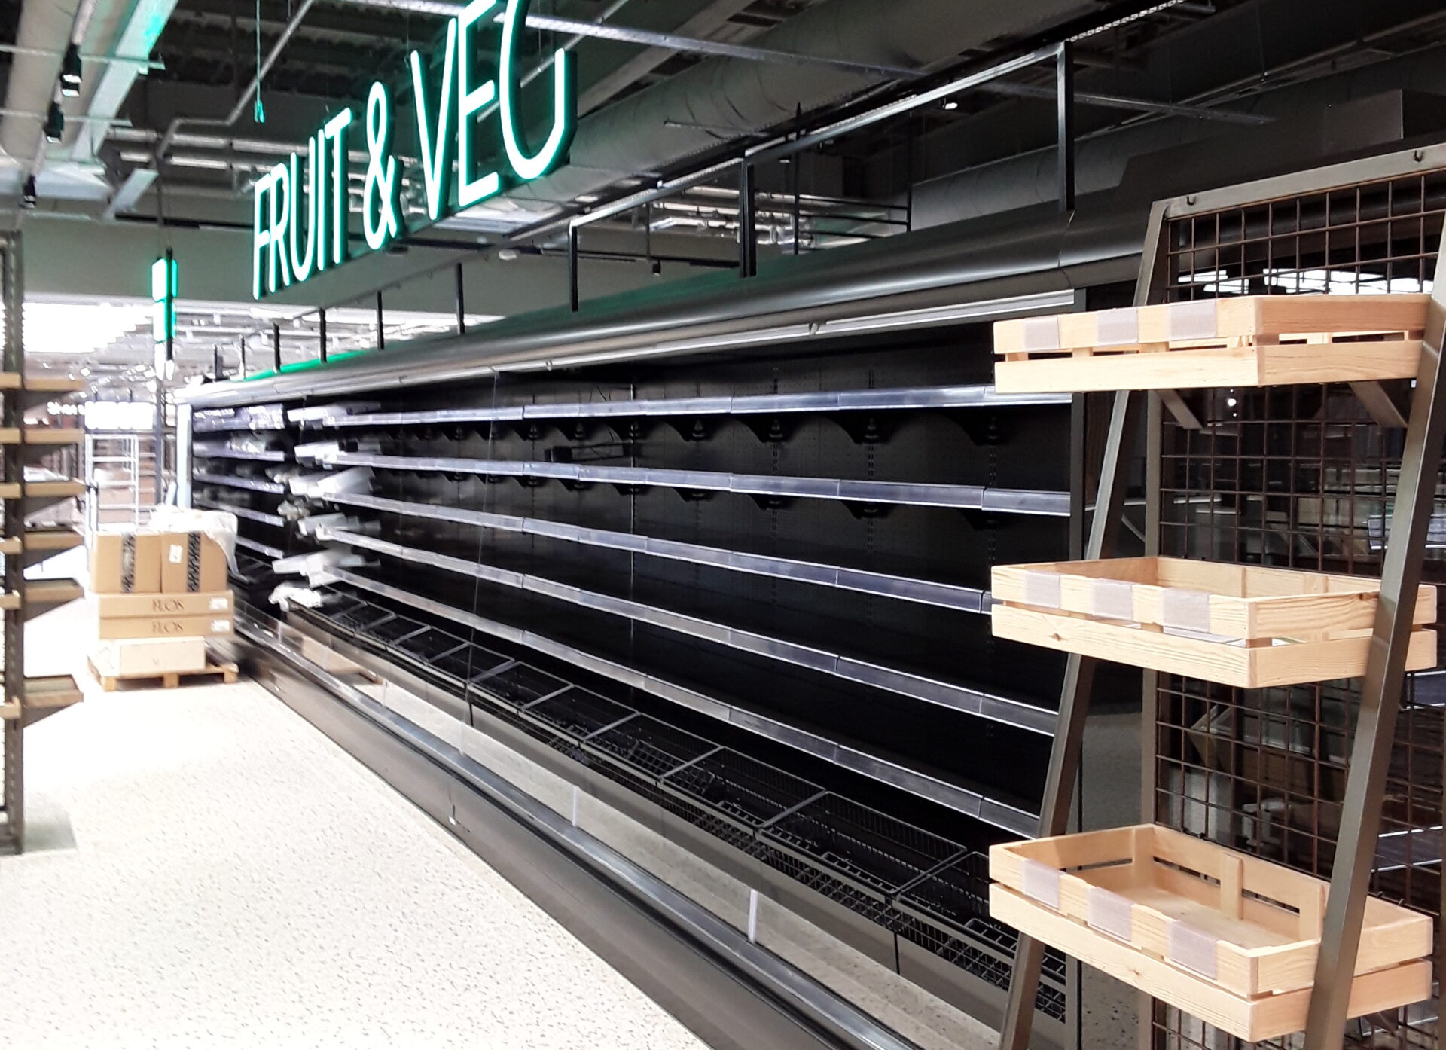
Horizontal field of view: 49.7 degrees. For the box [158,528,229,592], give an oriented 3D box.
[{"bbox_3d":[-3.506,0.230,10.263,0.386,0.383,0.460,-1,3,-27],"label":"box"}]

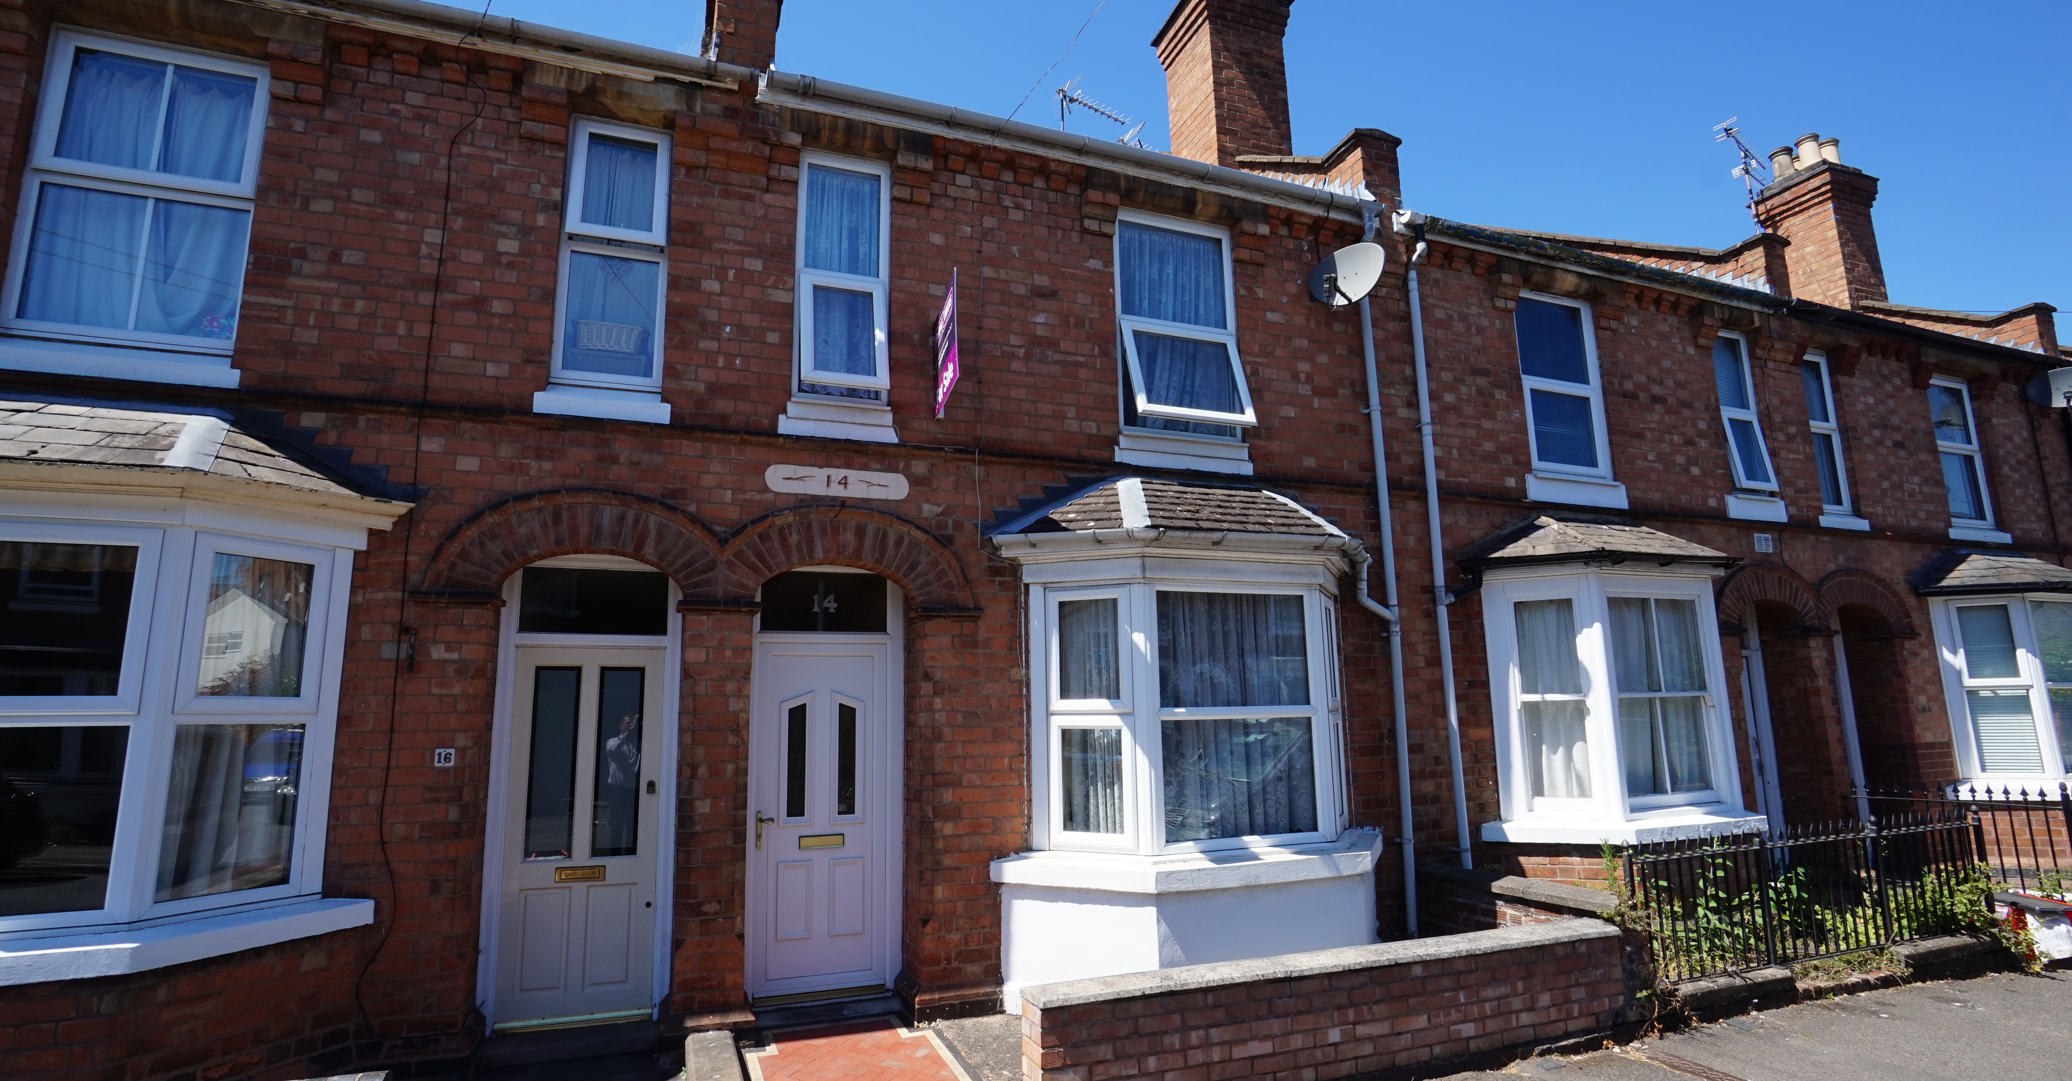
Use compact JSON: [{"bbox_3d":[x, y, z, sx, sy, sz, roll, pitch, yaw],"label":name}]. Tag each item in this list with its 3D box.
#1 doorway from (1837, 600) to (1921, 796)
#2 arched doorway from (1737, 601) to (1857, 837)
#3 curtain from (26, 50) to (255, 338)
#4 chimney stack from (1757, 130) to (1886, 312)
[{"bbox_3d":[7.528,1.770,8.449,0.926,2.333,0.375,2,-10,-20],"label":"doorway"},{"bbox_3d":[6.376,1.698,8.037,0.958,2.327,0.375,2,-10,-20],"label":"arched doorway"},{"bbox_3d":[-4.473,-1.747,4.656,0.818,1.523,0.100,3,-10,-22],"label":"curtain"},{"bbox_3d":[10.602,-4.147,12.342,1.016,2.408,0.909,2,-10,-20],"label":"chimney stack"}]

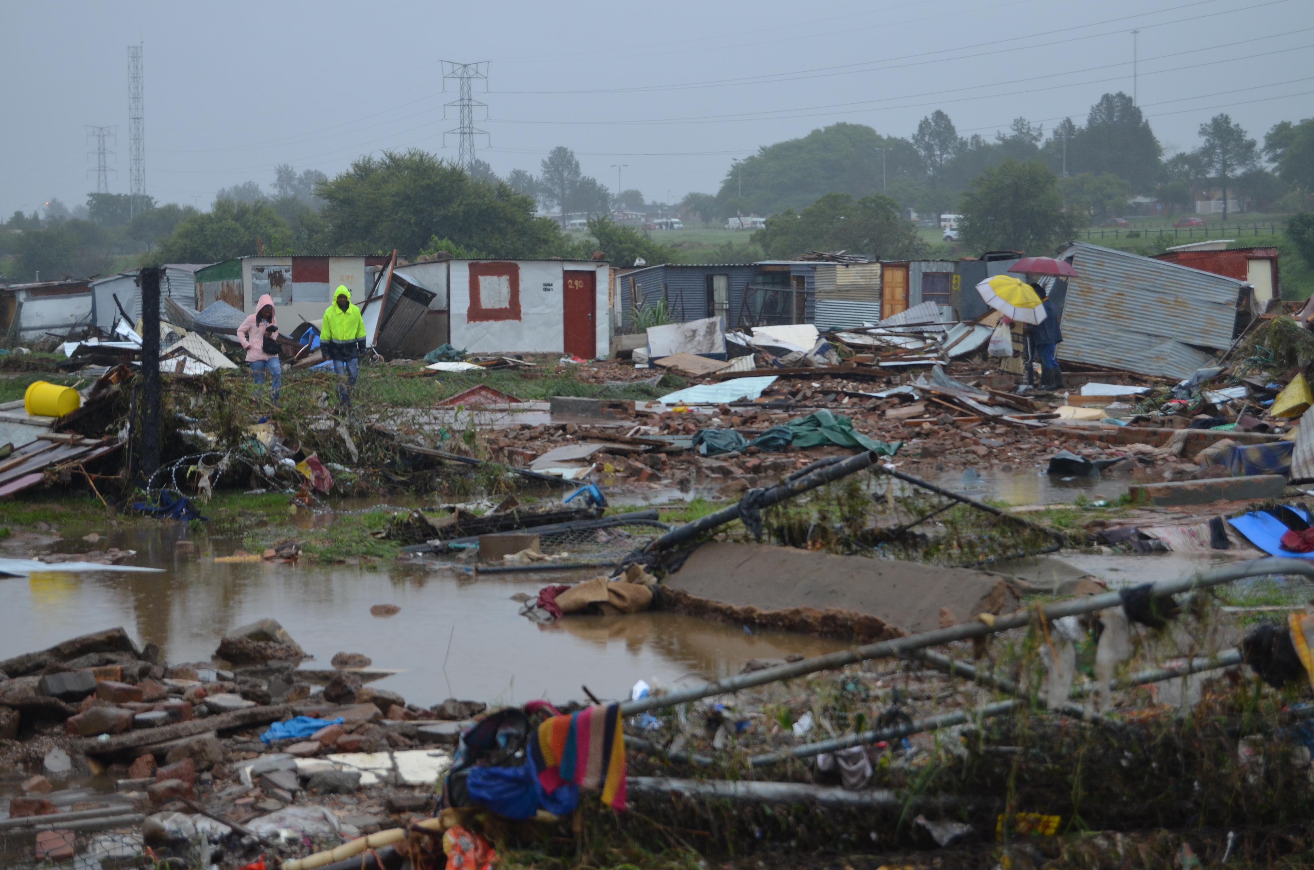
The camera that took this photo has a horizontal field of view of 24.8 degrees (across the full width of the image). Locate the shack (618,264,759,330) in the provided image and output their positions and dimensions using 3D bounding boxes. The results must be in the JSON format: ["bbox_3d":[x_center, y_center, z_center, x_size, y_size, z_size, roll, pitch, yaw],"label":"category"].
[{"bbox_3d":[0.948,-4.157,89.851,3.100,1.980,3.400,-2,4,-25],"label":"shack"}]

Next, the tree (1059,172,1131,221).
[{"bbox_3d":[59.375,-32.140,405.000,9.600,6.900,9.000,0,3,8],"label":"tree"}]

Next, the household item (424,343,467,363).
[{"bbox_3d":[-4.709,-1.816,66.500,0.930,0.440,0.600,0,3,0],"label":"household item"}]

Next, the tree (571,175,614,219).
[{"bbox_3d":[-13.643,-49.454,630.000,9.000,10.300,9.000,0,3,0],"label":"tree"}]

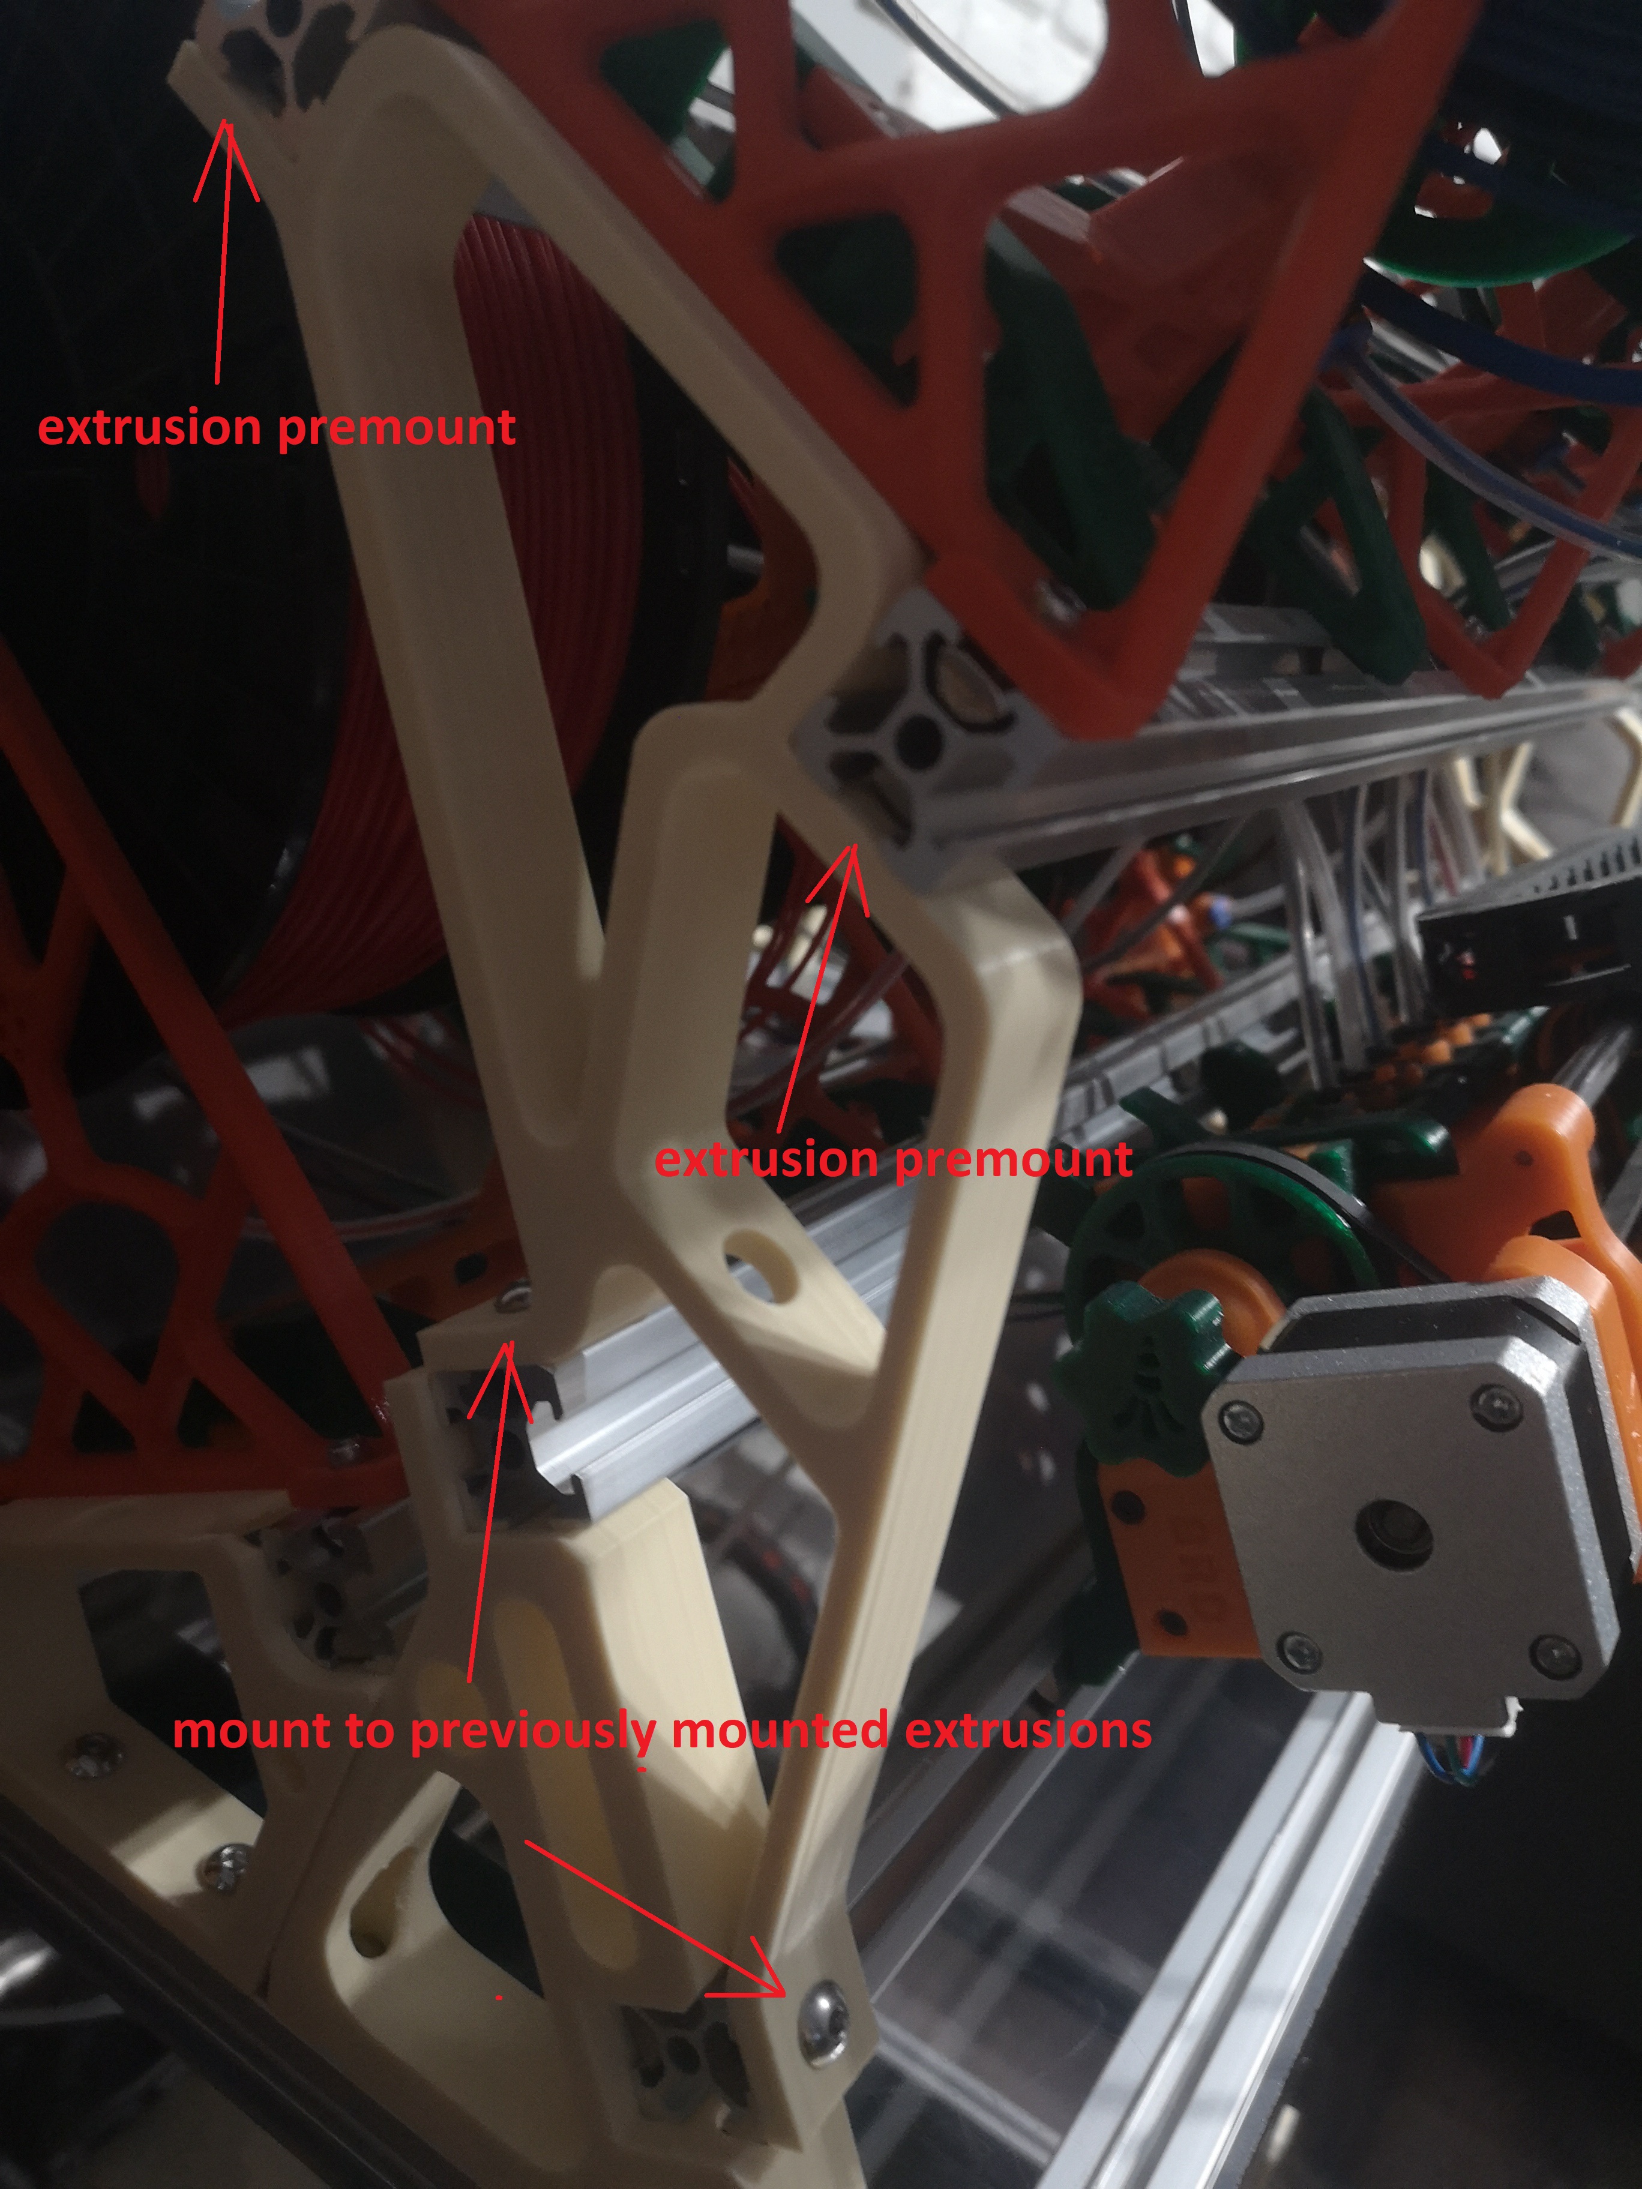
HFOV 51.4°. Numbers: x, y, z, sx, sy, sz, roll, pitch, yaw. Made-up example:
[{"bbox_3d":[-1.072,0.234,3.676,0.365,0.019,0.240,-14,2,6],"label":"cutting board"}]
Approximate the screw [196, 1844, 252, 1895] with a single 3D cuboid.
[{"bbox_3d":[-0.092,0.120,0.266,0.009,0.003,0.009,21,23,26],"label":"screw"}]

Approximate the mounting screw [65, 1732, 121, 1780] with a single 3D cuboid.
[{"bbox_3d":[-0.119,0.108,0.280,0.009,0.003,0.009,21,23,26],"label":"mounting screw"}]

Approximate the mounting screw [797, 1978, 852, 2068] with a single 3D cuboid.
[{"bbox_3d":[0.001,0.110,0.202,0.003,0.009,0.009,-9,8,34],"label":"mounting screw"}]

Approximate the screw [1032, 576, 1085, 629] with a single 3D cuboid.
[{"bbox_3d":[0.021,-0.043,0.148,0.006,0.002,0.006,51,33,11],"label":"screw"}]

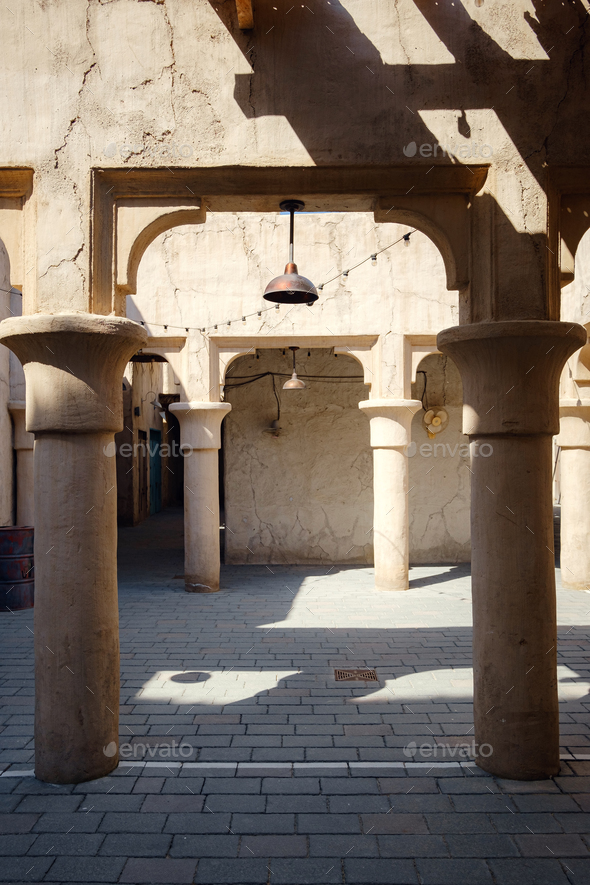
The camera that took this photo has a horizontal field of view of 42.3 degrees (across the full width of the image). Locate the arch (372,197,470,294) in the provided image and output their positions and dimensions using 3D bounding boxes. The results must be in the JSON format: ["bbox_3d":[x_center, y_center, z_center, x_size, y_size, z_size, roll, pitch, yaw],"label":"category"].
[{"bbox_3d":[0.686,-1.078,4.191,0.475,0.445,0.260,0,-1,0],"label":"arch"}]

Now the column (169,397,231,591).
[{"bbox_3d":[-1.198,0.688,9.619,0.780,2.345,0.780,0,-1,0],"label":"column"}]

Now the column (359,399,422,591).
[{"bbox_3d":[1.232,0.679,9.669,0.780,2.350,0.780,0,-1,0],"label":"column"}]

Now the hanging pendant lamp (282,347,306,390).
[{"bbox_3d":[-0.003,-0.943,9.700,0.300,0.545,0.300,0,-1,0],"label":"hanging pendant lamp"}]

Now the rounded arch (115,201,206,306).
[{"bbox_3d":[-0.723,-1.059,4.160,0.445,0.465,0.260,0,-1,0],"label":"rounded arch"}]

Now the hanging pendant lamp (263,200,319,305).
[{"bbox_3d":[-0.023,-1.042,4.170,0.302,0.502,0.302,0,-1,0],"label":"hanging pendant lamp"}]

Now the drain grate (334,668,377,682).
[{"bbox_3d":[0.480,1.801,5.808,0.310,0.030,0.310,0,-1,0],"label":"drain grate"}]

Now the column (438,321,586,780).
[{"bbox_3d":[1.192,0.580,4.140,0.785,2.345,0.785,0,-1,0],"label":"column"}]

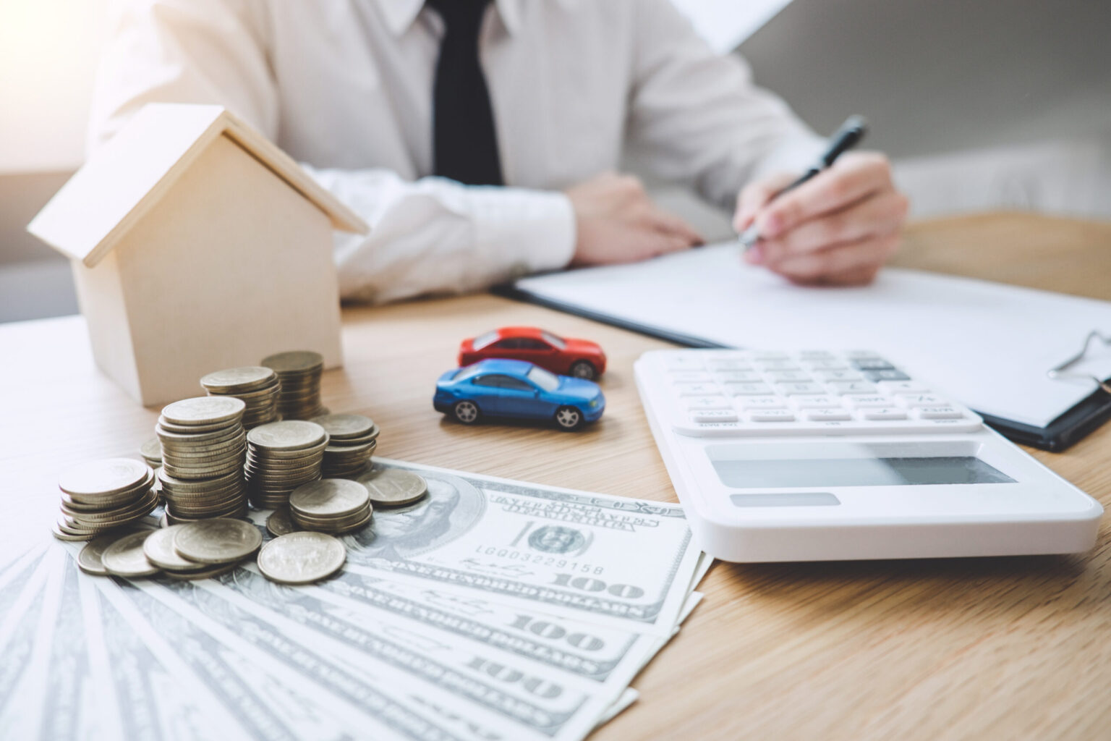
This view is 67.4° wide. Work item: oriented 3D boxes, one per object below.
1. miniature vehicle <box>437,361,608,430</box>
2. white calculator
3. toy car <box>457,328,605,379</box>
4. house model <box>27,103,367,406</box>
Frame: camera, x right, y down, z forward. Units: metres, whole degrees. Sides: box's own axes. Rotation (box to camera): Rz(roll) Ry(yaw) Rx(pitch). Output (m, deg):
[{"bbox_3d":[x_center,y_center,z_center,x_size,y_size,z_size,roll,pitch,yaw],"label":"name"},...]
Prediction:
[{"bbox_3d":[-0.014,0.008,0.325,0.067,0.022,0.028,3,19,9],"label":"miniature vehicle"},{"bbox_3d":[0.089,0.021,0.289,0.113,0.017,0.153,-1,18,-2],"label":"white calculator"},{"bbox_3d":[-0.010,-0.008,0.369,0.066,0.022,0.028,-1,19,-2],"label":"toy car"},{"bbox_3d":[-0.159,-0.059,0.373,0.116,0.116,0.096,-16,25,-39],"label":"house model"}]

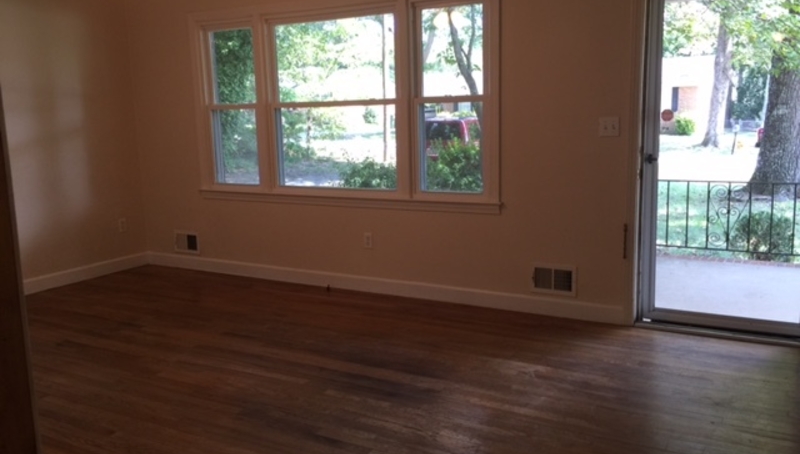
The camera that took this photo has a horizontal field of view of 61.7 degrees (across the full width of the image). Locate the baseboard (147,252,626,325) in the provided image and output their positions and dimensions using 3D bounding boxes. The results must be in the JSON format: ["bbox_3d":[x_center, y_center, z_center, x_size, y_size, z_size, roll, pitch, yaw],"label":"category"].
[{"bbox_3d":[-0.475,0.421,5.144,4.253,0.113,0.020,4,11,29],"label":"baseboard"}]

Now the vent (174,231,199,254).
[{"bbox_3d":[-1.875,0.138,5.878,0.290,0.195,0.022,4,11,29],"label":"vent"}]

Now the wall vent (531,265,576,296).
[{"bbox_3d":[0.984,0.342,4.312,0.293,0.199,0.022,4,11,29],"label":"wall vent"}]

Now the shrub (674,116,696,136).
[{"bbox_3d":[14.058,-4.949,33.000,1.080,0.980,1.020,4,11,29],"label":"shrub"}]

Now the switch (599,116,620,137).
[{"bbox_3d":[1.248,-0.595,3.995,0.115,0.115,0.016,4,11,29],"label":"switch"}]

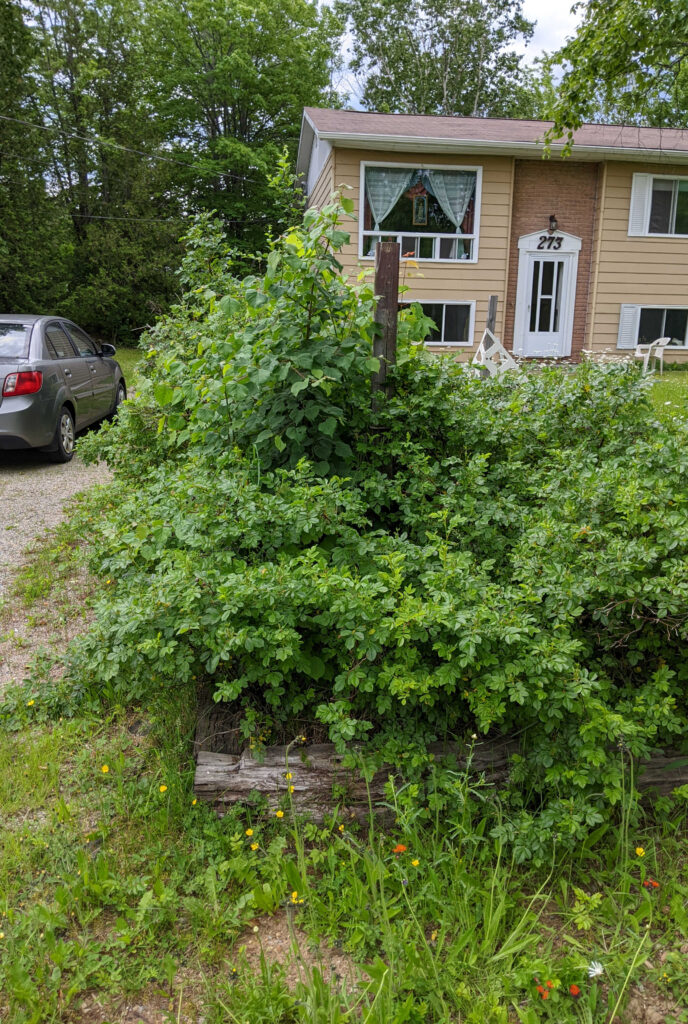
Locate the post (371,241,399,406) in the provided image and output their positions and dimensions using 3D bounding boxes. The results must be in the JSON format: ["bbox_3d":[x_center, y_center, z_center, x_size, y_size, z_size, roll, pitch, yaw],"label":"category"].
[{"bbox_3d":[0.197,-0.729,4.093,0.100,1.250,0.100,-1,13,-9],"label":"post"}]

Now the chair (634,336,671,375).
[{"bbox_3d":[6.345,-3.197,16.400,0.570,0.780,0.560,0,13,-6],"label":"chair"}]

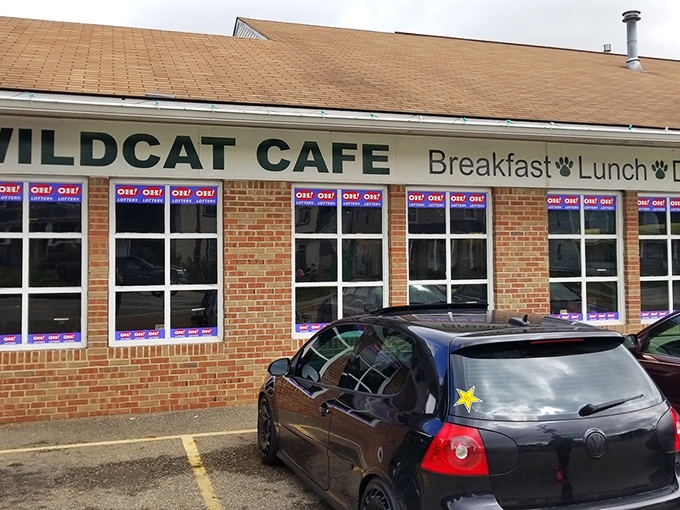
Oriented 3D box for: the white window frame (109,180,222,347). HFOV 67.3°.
[{"bbox_3d":[-1.997,0.080,5.910,1.248,1.893,0.100,0,-2,-12],"label":"white window frame"}]

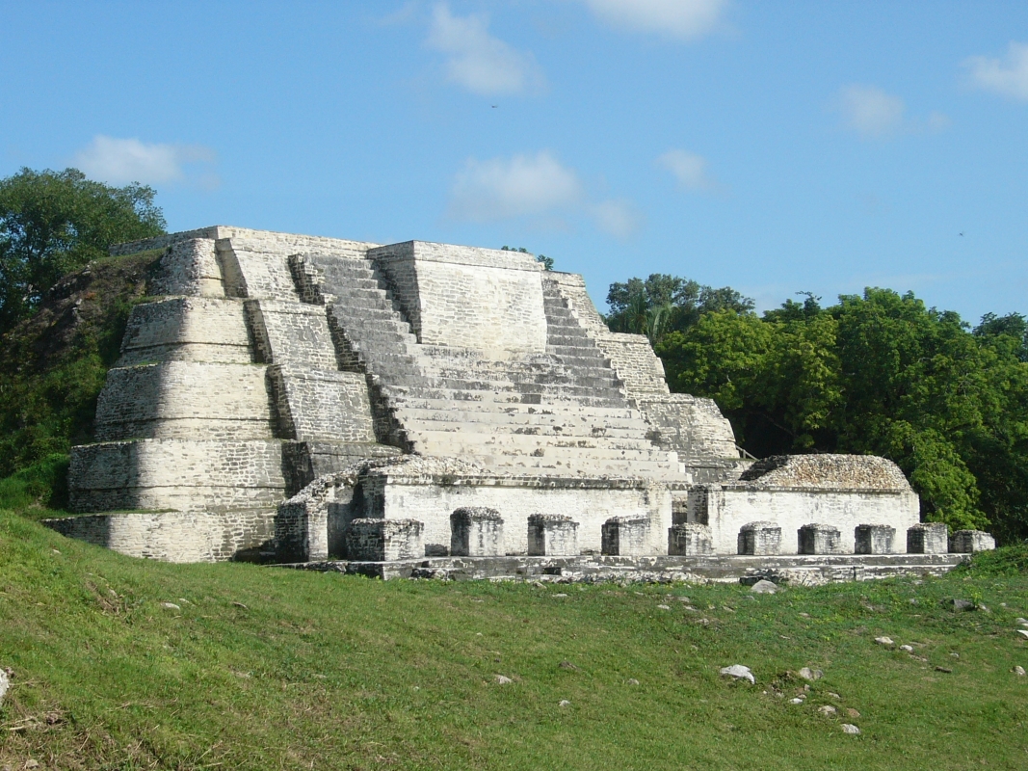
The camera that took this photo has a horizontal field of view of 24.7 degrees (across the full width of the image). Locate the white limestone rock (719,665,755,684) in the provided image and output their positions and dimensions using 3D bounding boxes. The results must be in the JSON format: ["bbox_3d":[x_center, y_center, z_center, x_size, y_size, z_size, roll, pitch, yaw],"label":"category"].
[{"bbox_3d":[2.656,3.456,28.000,0.420,0.210,0.310,0,-4,0],"label":"white limestone rock"}]

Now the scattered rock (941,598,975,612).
[{"bbox_3d":[10.224,5.052,54.000,0.780,0.300,0.540,0,-4,0],"label":"scattered rock"}]

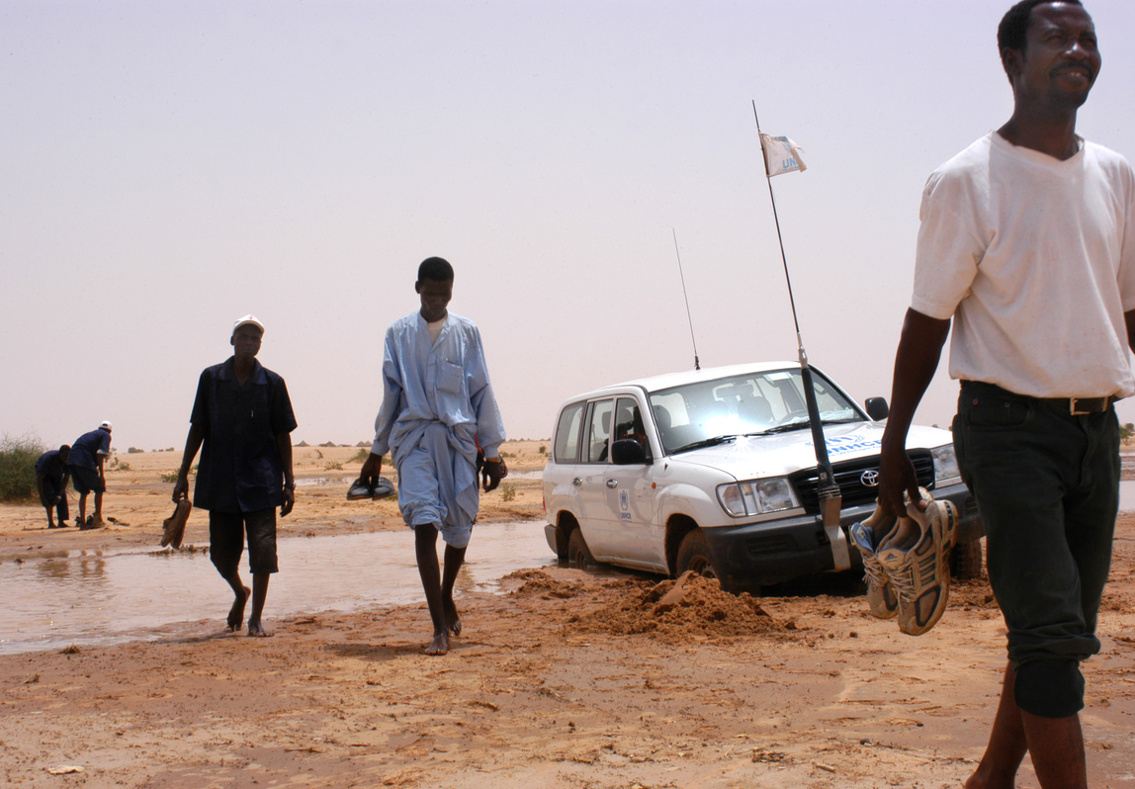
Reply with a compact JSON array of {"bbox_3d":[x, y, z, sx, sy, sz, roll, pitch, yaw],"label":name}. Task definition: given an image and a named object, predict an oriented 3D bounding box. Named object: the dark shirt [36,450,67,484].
[{"bbox_3d":[-6.897,0.972,18.500,0.460,0.520,0.420,-1,20,-24],"label":"dark shirt"}]

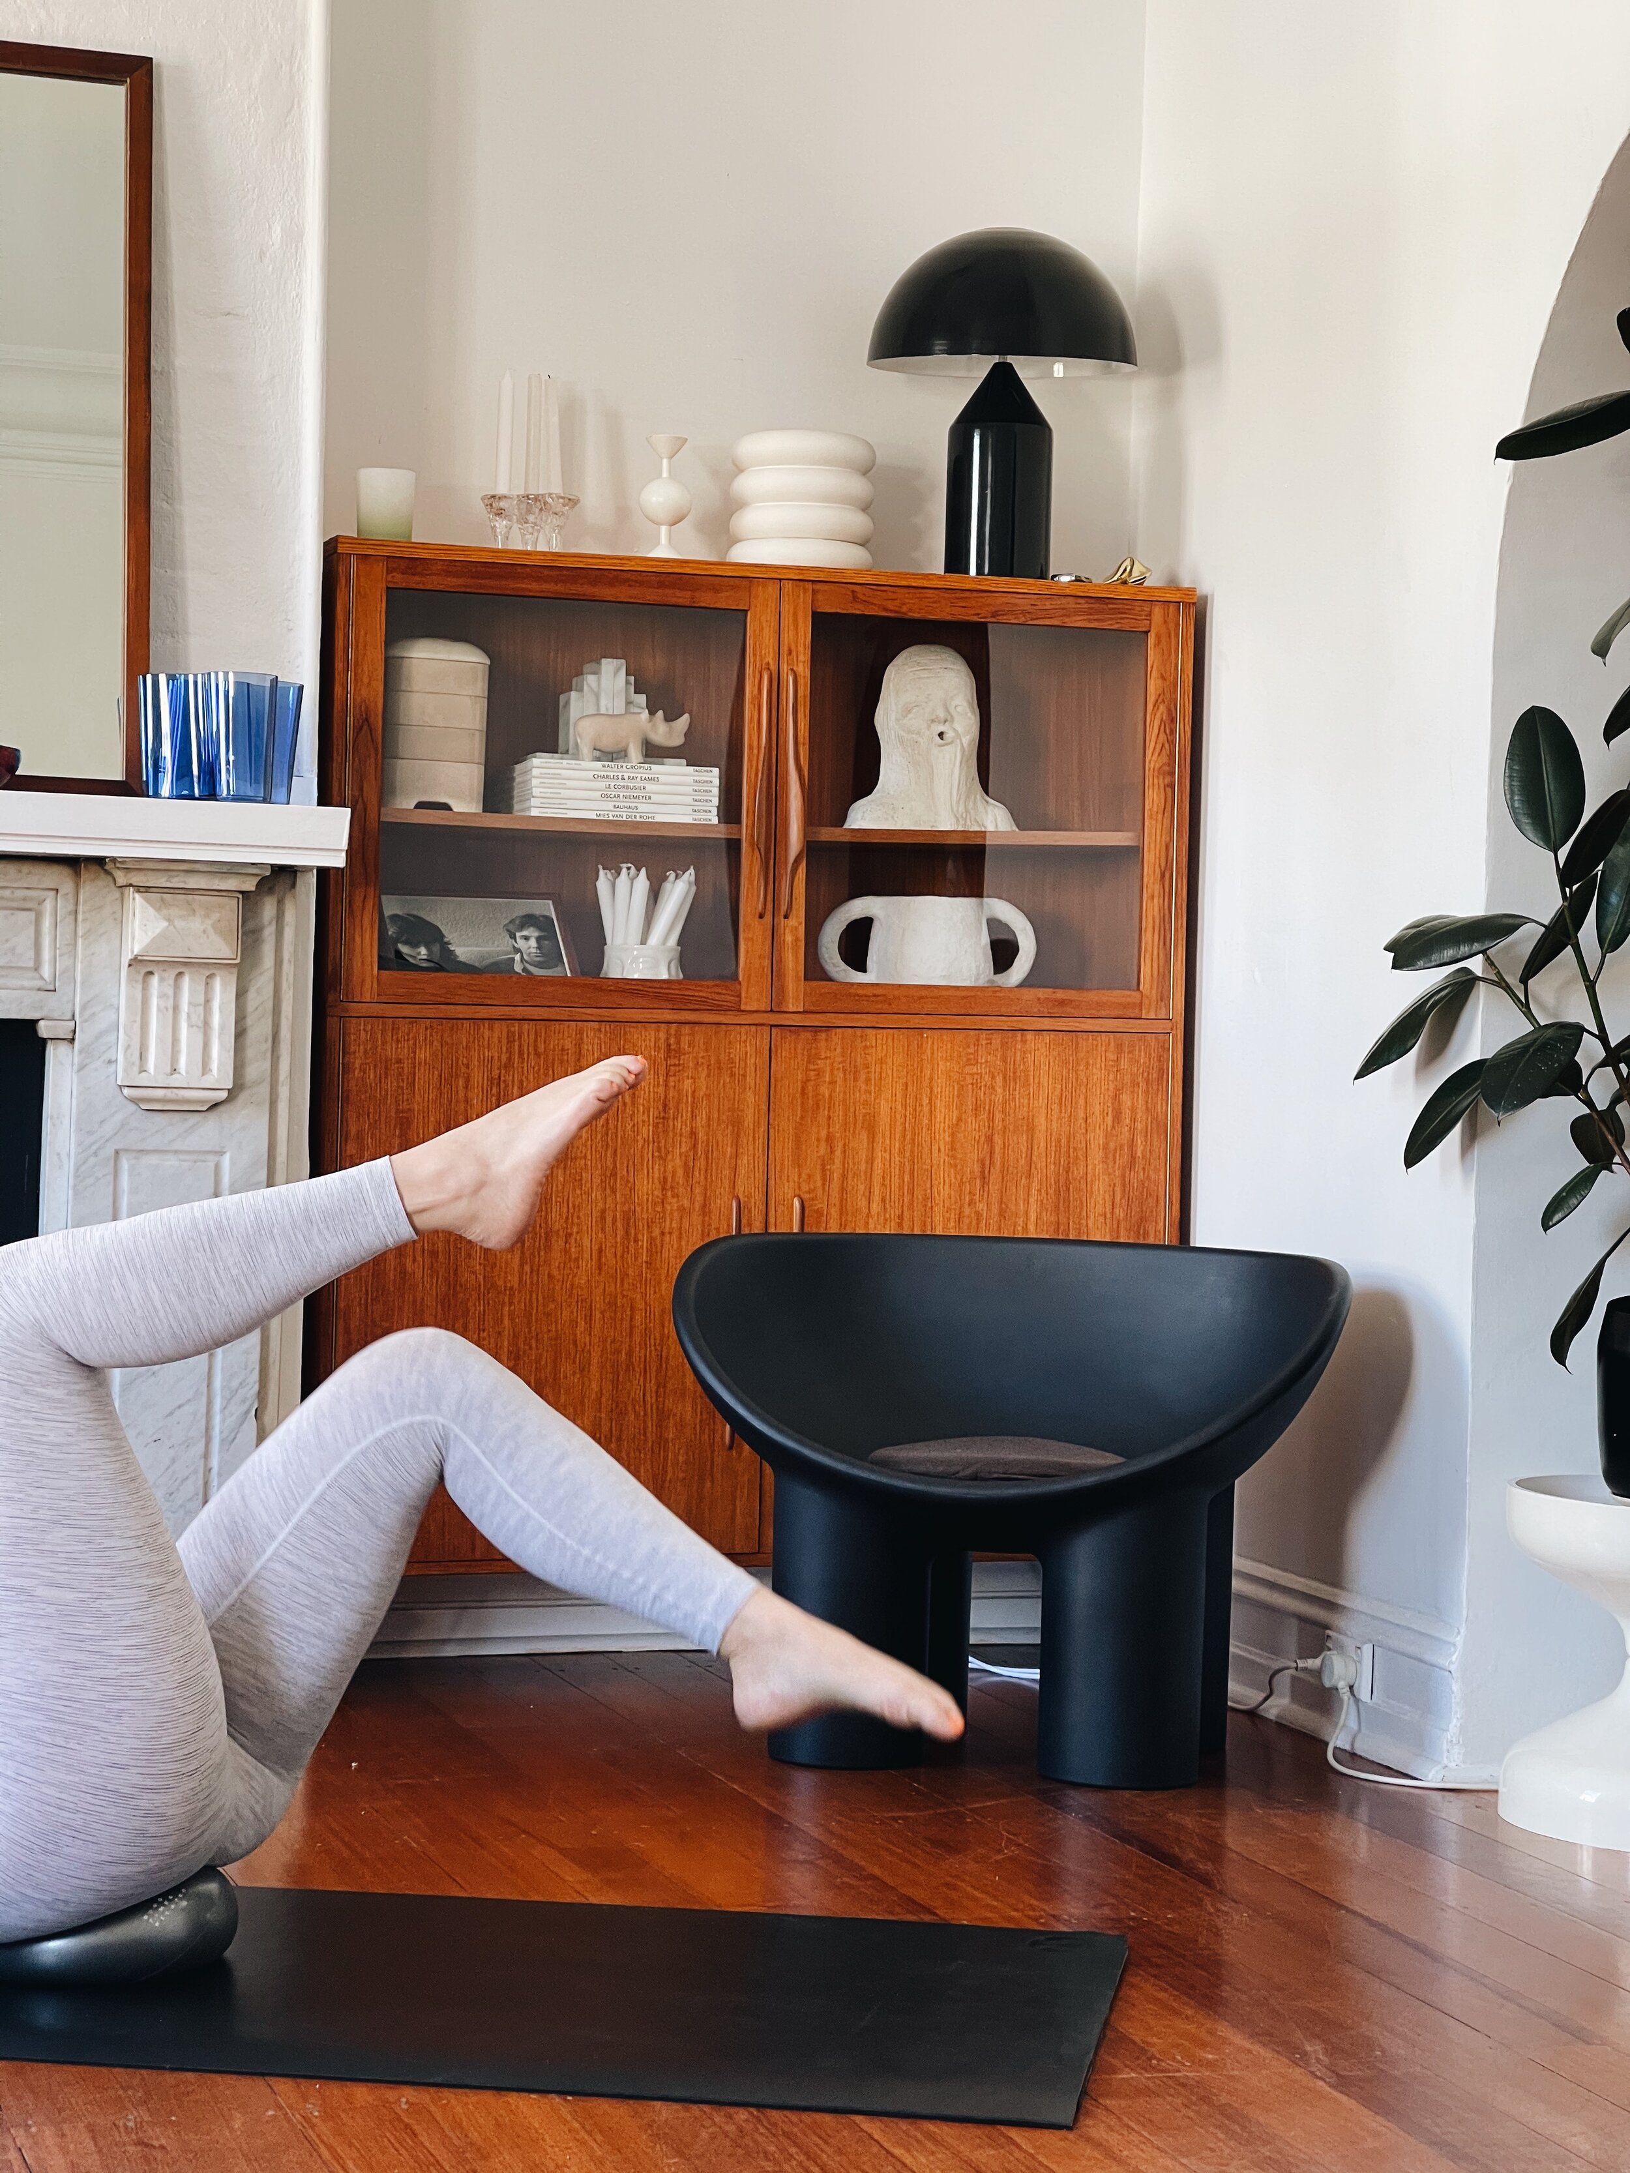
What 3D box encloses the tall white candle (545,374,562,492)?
[{"bbox_3d":[-0.353,-0.876,5.420,0.023,0.168,0.023,1,1,-18],"label":"tall white candle"}]

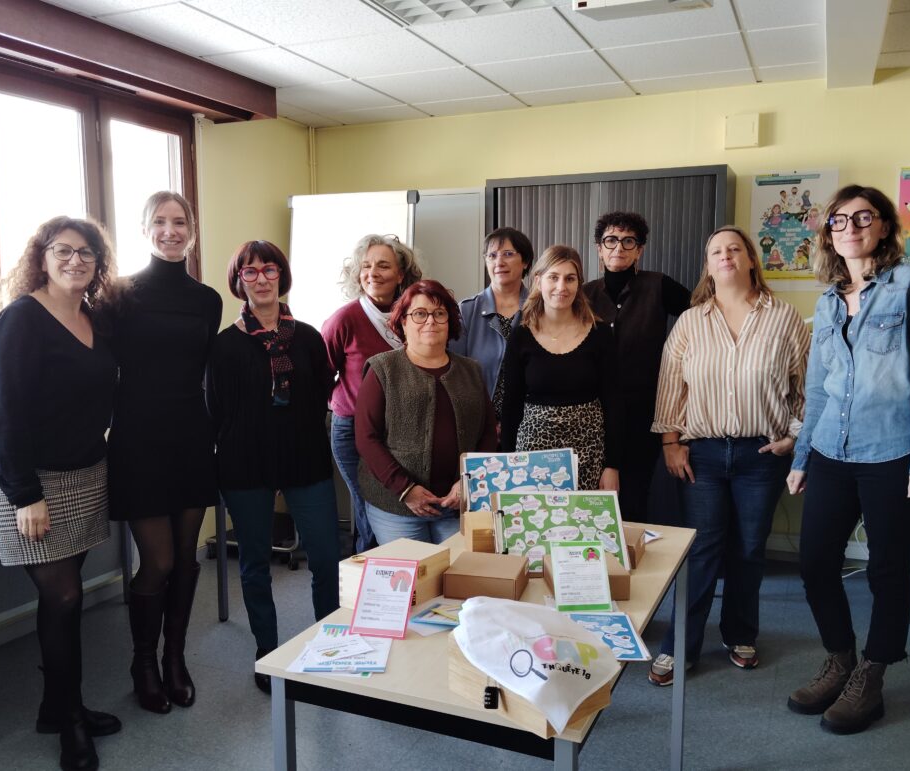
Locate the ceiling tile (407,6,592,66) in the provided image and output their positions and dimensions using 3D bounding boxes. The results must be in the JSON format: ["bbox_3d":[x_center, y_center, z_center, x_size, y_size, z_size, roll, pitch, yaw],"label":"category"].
[{"bbox_3d":[0.204,-1.434,3.412,0.598,0.023,0.591,3,7,24],"label":"ceiling tile"}]

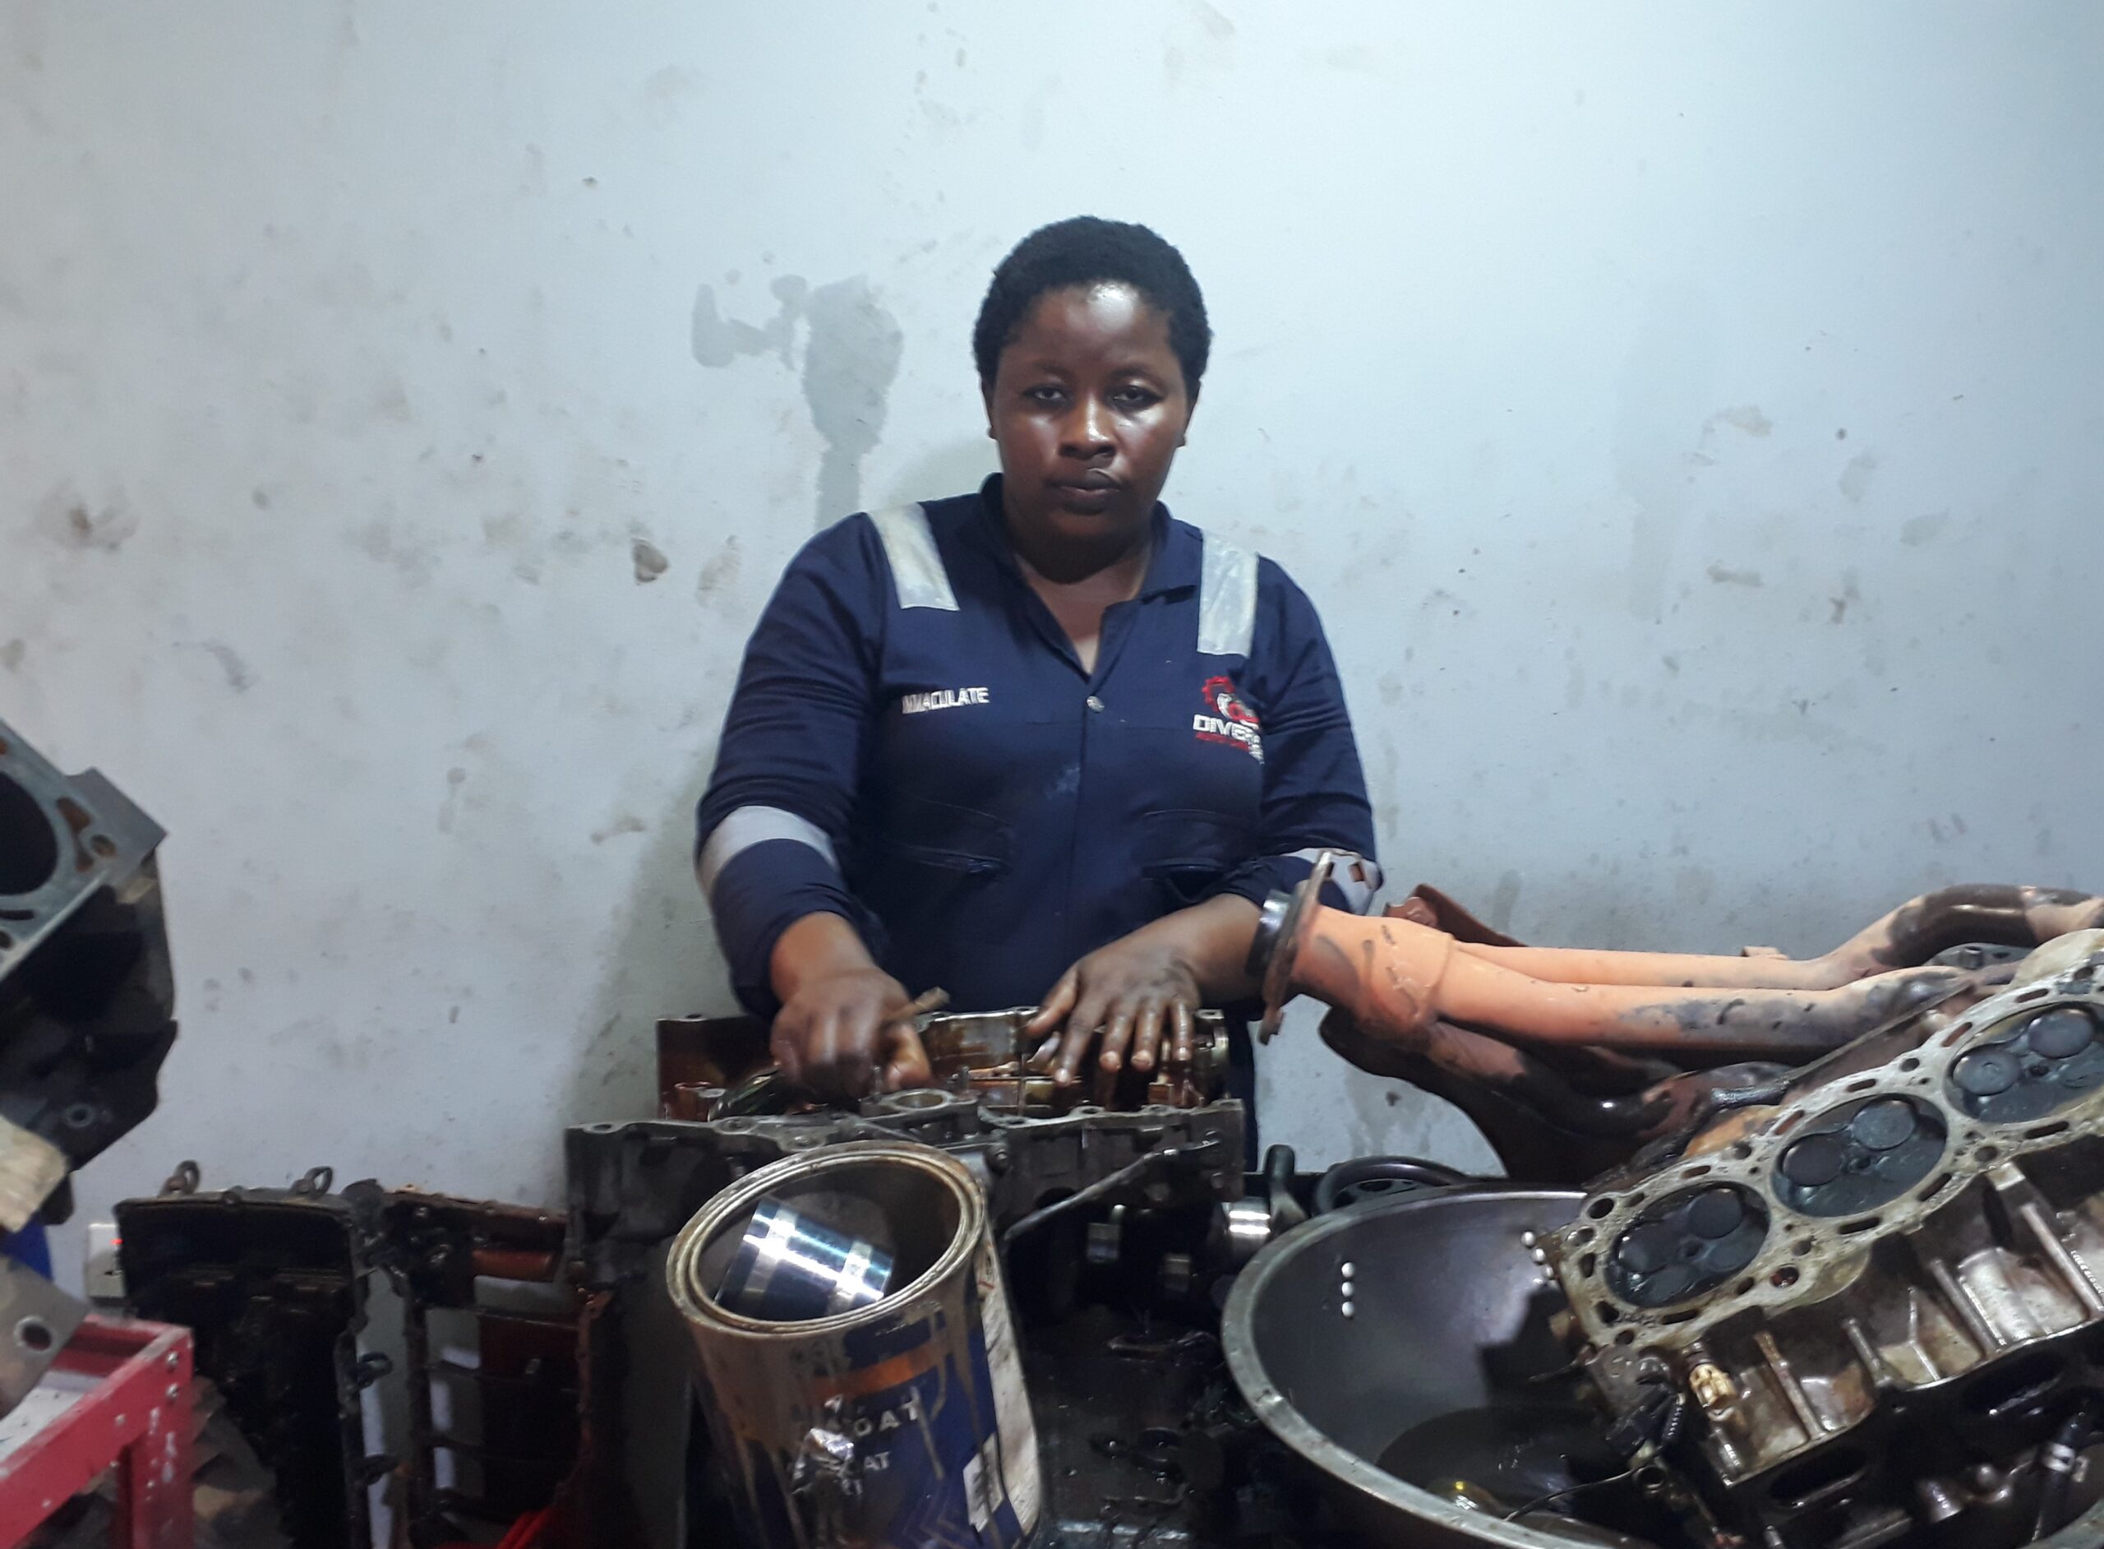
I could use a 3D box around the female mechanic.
[{"bbox_3d":[-0.012,0.355,1.365,0.550,1.580,0.460,0,2,-12],"label":"female mechanic"}]

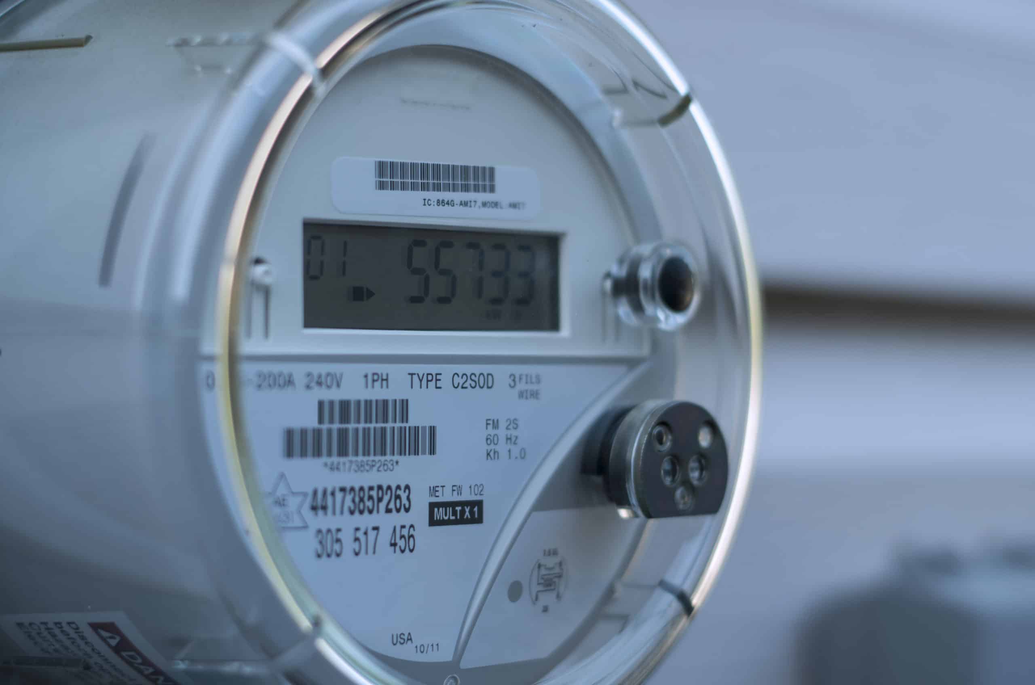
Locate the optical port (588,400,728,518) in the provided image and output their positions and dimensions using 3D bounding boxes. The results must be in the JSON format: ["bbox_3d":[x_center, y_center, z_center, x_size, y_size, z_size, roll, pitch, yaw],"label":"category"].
[{"bbox_3d":[0.028,0.022,0.420,0.014,0.022,0.026,-1,-1,44],"label":"optical port"}]

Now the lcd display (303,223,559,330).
[{"bbox_3d":[-0.016,-0.011,0.397,0.004,0.018,0.065,-1,-1,44],"label":"lcd display"}]

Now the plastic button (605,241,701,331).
[{"bbox_3d":[0.026,-0.011,0.417,0.011,0.017,0.017,-1,-1,44],"label":"plastic button"}]

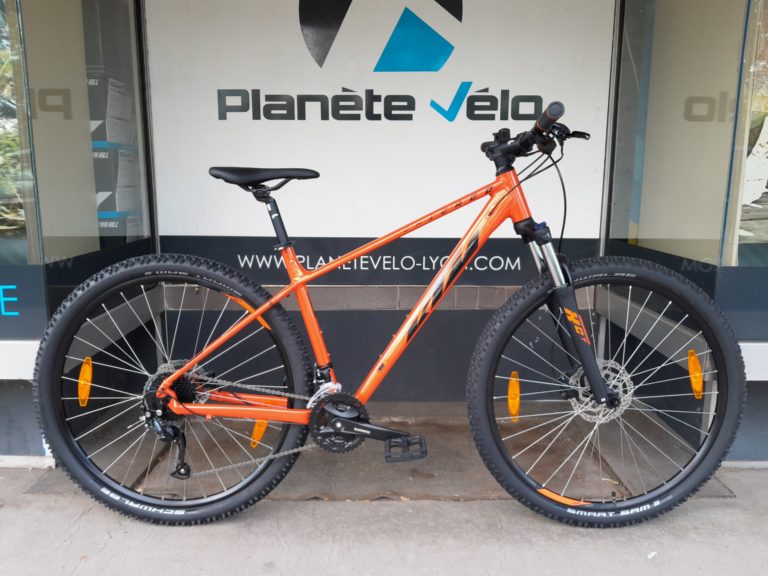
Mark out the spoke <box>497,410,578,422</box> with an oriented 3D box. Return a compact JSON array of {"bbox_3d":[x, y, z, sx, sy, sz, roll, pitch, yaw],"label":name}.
[{"bbox_3d":[0.423,0.336,1.528,0.247,0.004,0.004,-7,6,9],"label":"spoke"}]

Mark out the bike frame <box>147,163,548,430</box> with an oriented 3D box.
[{"bbox_3d":[-0.092,0.032,1.488,0.952,0.665,0.156,0,7,-1],"label":"bike frame"}]

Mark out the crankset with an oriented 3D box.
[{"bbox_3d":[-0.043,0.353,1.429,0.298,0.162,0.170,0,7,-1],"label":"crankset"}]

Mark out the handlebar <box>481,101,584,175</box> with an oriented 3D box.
[{"bbox_3d":[0.340,-0.352,1.446,0.165,0.125,0.720,1,7,1],"label":"handlebar"}]

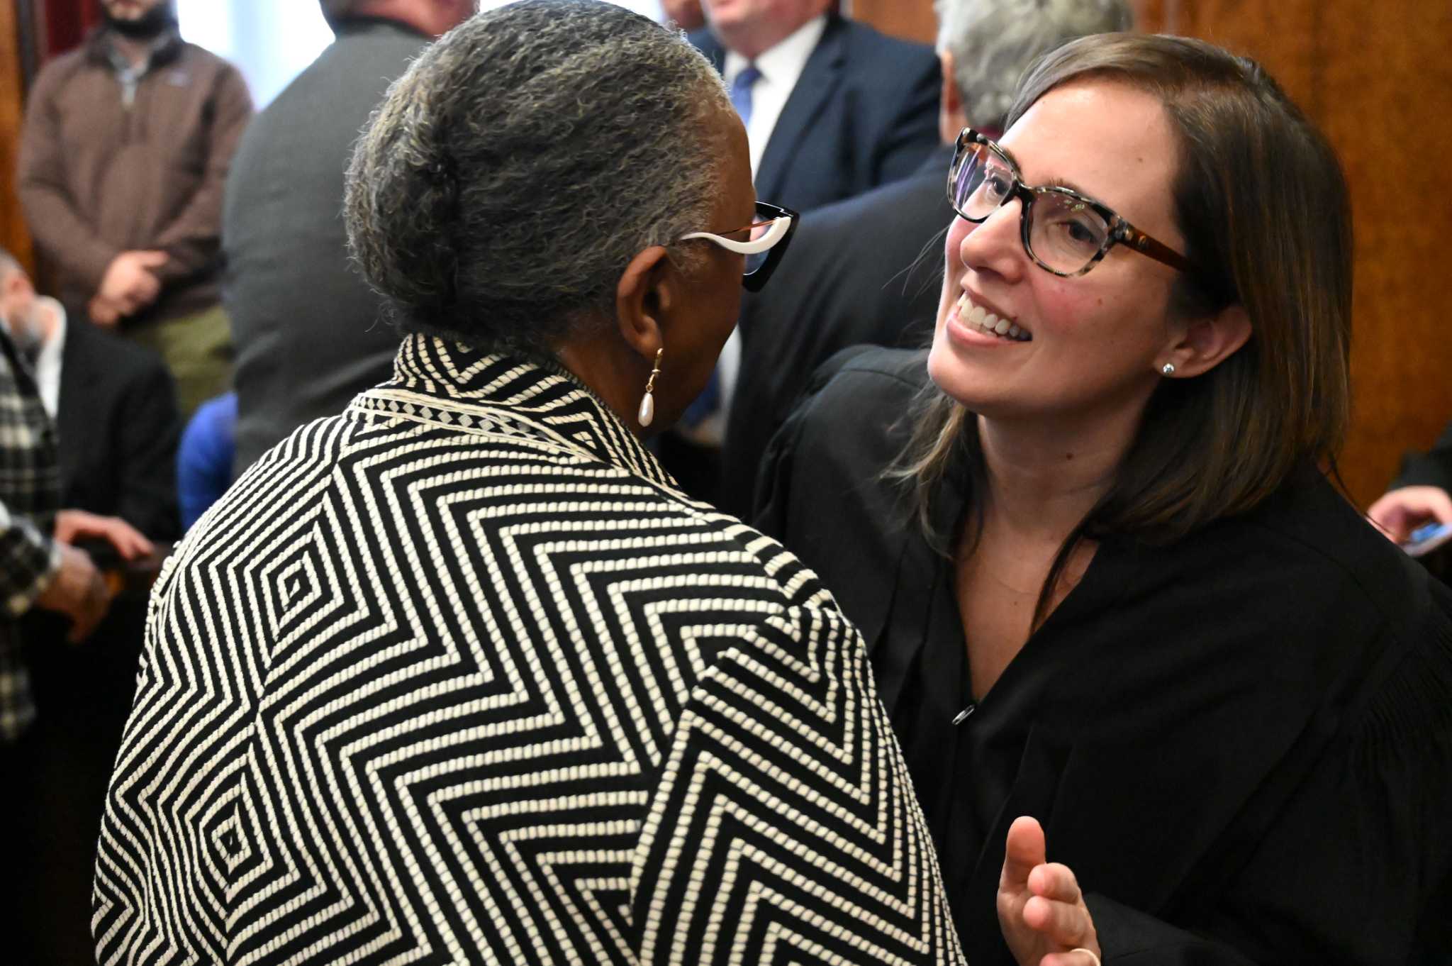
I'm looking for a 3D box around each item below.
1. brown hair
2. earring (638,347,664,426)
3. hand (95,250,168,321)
[{"bbox_3d":[0.229,-0.083,1.000,0.235,0.335,0.220,4,16,-43],"label":"brown hair"},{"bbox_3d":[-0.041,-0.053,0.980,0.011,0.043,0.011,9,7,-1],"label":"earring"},{"bbox_3d":[-1.274,-0.424,3.800,0.150,0.150,0.100,0,10,-6],"label":"hand"}]

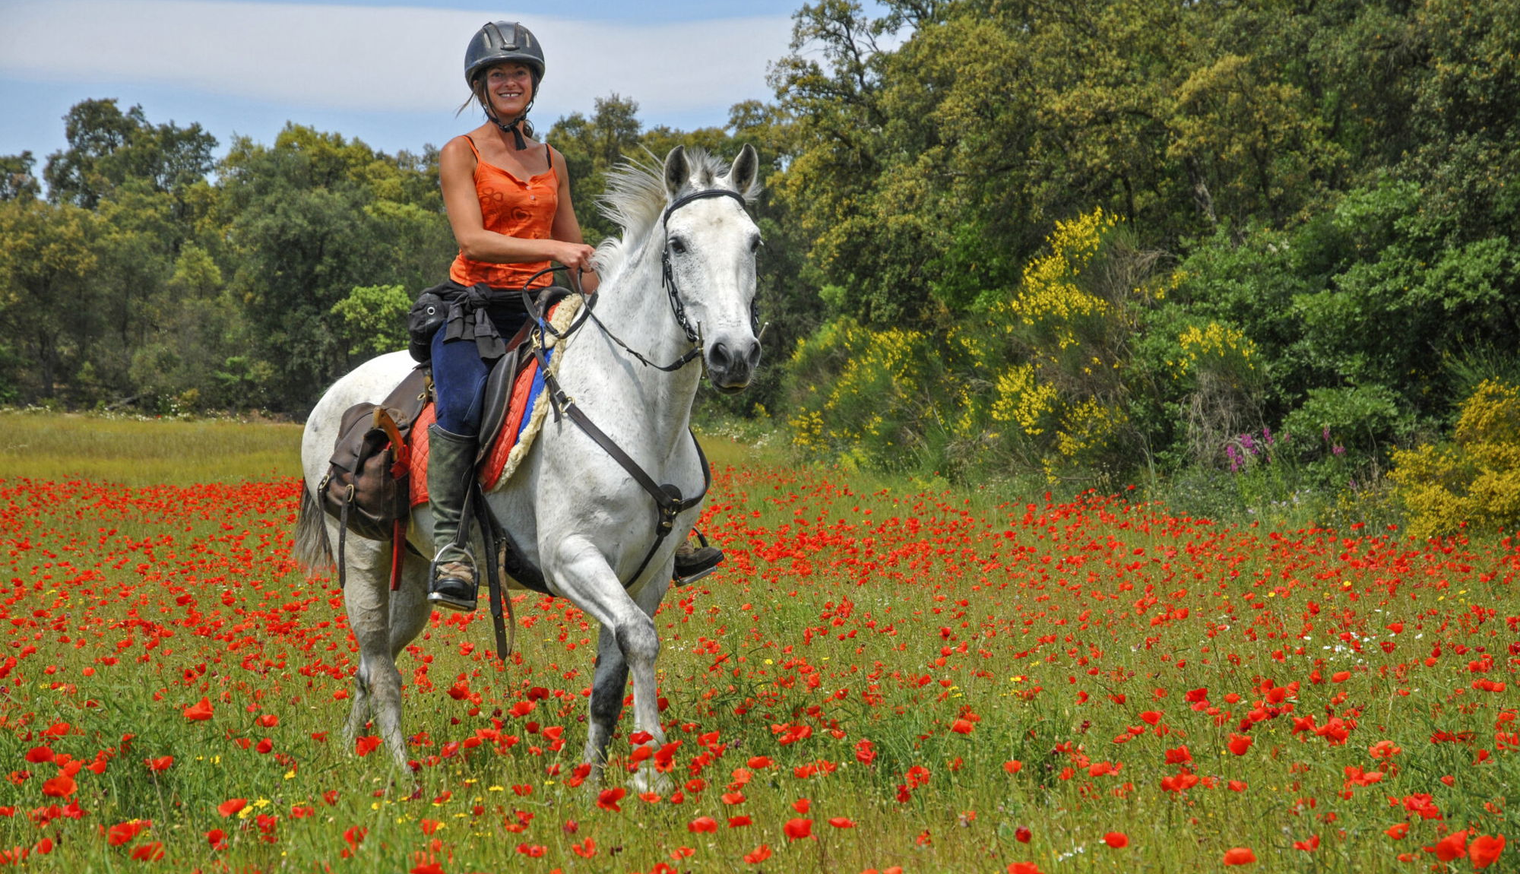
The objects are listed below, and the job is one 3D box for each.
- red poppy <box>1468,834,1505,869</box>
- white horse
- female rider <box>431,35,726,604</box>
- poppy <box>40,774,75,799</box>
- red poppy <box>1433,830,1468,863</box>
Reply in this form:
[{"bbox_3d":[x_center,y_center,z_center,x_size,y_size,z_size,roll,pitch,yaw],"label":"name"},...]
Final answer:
[{"bbox_3d":[1.241,0.709,6.050,0.063,0.058,0.061,0,1,0],"label":"red poppy"},{"bbox_3d":[-0.675,0.095,9.930,0.620,1.710,2.080,-1,2,-38],"label":"white horse"},{"bbox_3d":[-0.575,-0.345,9.900,0.800,1.640,0.720,-1,1,-34],"label":"female rider"},{"bbox_3d":[-1.428,0.711,7.200,0.070,0.045,0.068,0,1,0],"label":"poppy"},{"bbox_3d":[1.190,0.705,6.100,0.060,0.054,0.058,0,1,0],"label":"red poppy"}]

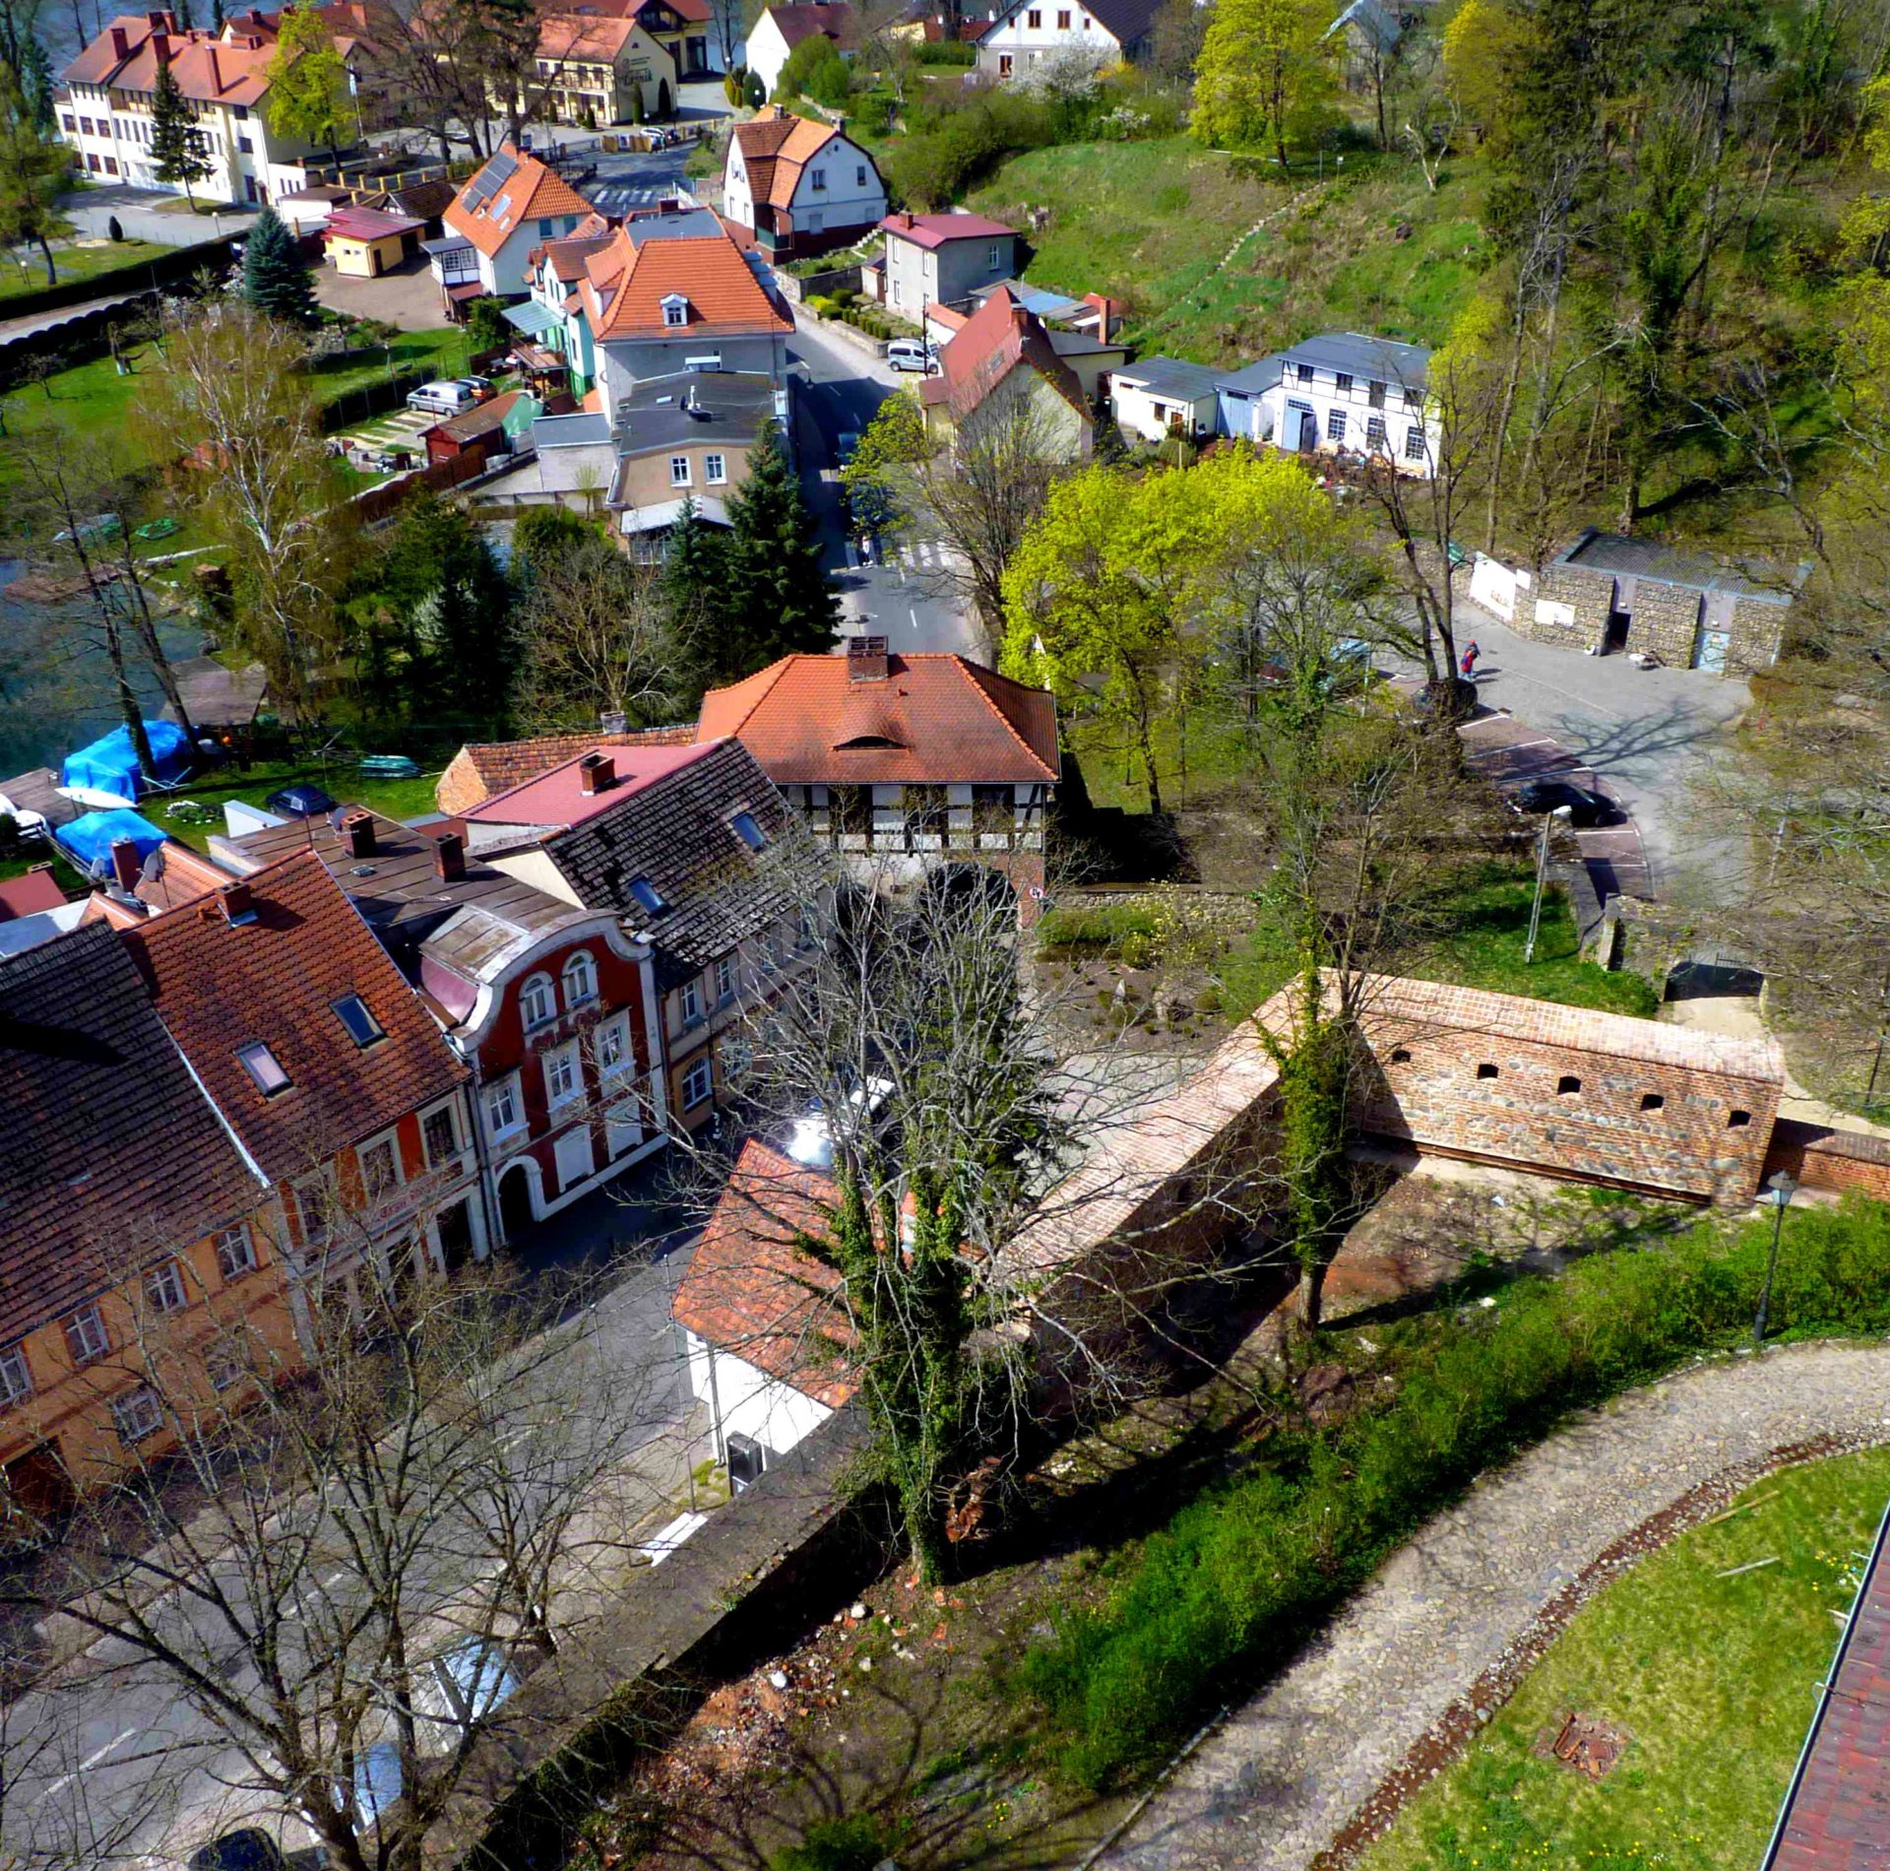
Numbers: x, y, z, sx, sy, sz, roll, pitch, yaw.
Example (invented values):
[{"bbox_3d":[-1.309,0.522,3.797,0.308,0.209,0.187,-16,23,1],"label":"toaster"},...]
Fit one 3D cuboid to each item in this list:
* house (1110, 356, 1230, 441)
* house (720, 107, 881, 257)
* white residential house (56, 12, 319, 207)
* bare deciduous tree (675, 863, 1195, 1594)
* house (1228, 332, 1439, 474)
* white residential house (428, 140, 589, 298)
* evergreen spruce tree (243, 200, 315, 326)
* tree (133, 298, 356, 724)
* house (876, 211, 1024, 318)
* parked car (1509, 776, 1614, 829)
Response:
[{"bbox_3d":[13.700,-31.948,117.903,5.800,3.100,4.700,25,39,35],"label":"house"},{"bbox_3d":[-12.436,-64.134,167.478,11.200,10.200,11.200,-19,36,-28],"label":"house"},{"bbox_3d":[-74.915,-84.207,201.009,32.000,13.800,13.000,21,37,30],"label":"white residential house"},{"bbox_3d":[-0.110,6.503,39.067,9.800,17.000,9.500,0,31,0],"label":"bare deciduous tree"},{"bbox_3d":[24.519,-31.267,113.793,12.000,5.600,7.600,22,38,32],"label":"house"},{"bbox_3d":[-32.301,-55.698,151.949,12.040,8.420,13.500,-14,34,-21],"label":"white residential house"},{"bbox_3d":[-48.474,-48.076,140.760,5.000,8.200,5.000,0,32,0],"label":"evergreen spruce tree"},{"bbox_3d":[-30.049,-17.983,87.895,9.800,18.700,9.500,0,31,0],"label":"tree"},{"bbox_3d":[0.362,-45.567,134.490,6.800,6.110,7.160,-18,36,-27],"label":"house"},{"bbox_3d":[24.228,-5.171,76.083,4.100,1.420,1.750,0,31,0],"label":"parked car"}]

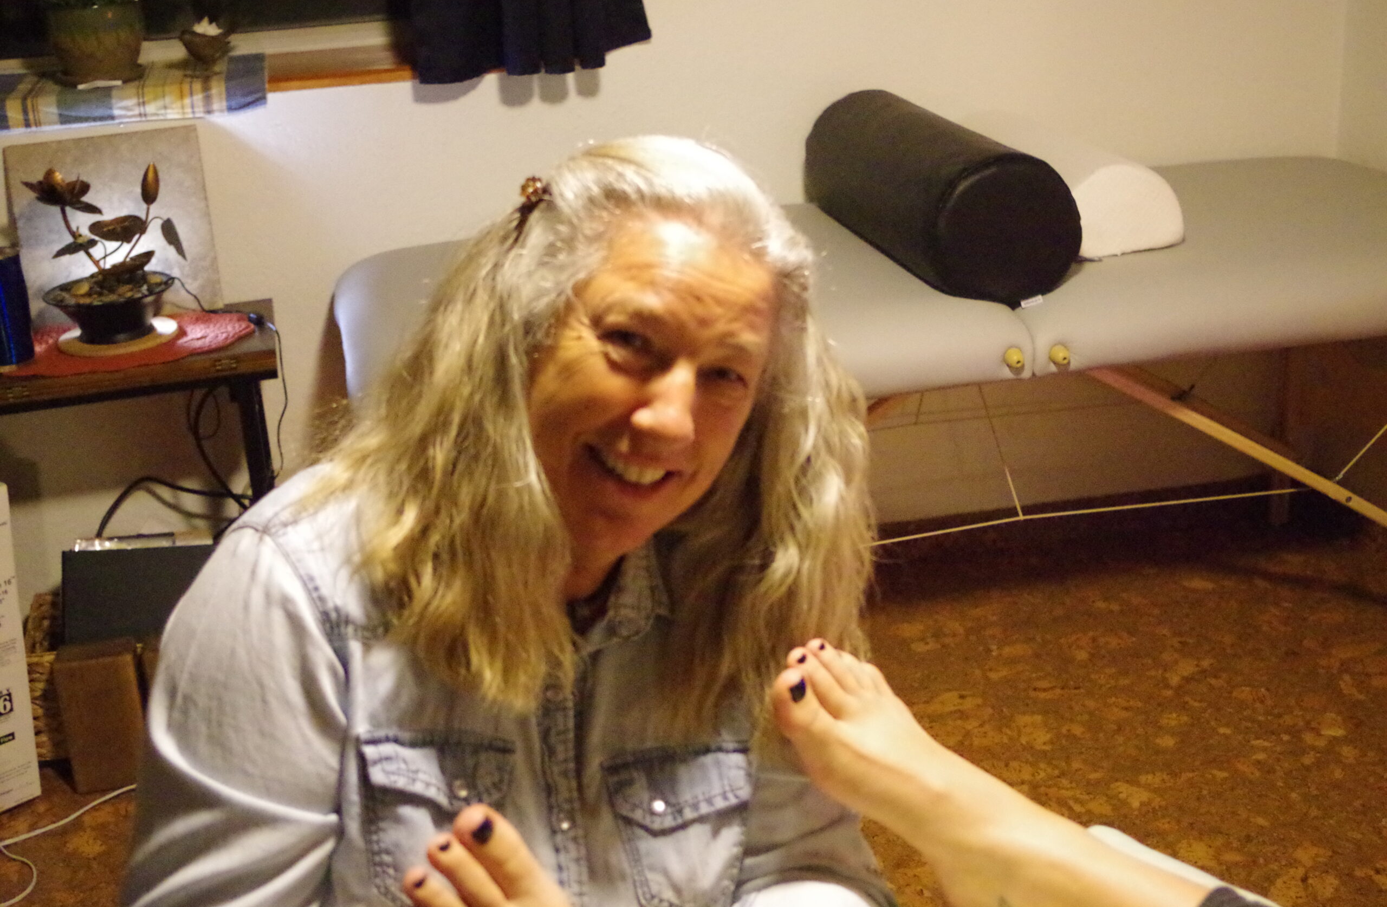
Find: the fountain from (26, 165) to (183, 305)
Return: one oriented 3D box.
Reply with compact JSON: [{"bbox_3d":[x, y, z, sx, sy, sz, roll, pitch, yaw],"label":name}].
[{"bbox_3d":[-0.913,-0.315,2.948,0.230,0.260,0.215,-7,20,-11],"label":"fountain"}]

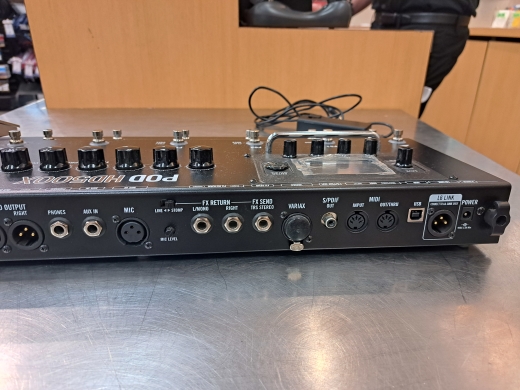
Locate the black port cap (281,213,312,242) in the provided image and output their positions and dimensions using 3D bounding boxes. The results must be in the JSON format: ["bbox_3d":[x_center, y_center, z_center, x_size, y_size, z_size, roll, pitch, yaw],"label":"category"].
[{"bbox_3d":[0.027,0.024,0.259,0.022,0.022,0.010,-1,18,-6],"label":"black port cap"}]

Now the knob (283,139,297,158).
[{"bbox_3d":[0.027,-0.042,0.324,0.013,0.014,0.013,-1,21,-7],"label":"knob"}]

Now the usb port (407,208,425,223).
[{"bbox_3d":[0.115,0.014,0.269,0.012,0.011,0.010,-1,18,-6],"label":"usb port"}]

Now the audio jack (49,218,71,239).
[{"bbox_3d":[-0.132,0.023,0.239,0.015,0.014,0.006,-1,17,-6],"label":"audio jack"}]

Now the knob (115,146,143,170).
[{"bbox_3d":[-0.103,-0.029,0.281,0.021,0.015,0.021,-1,22,-6],"label":"knob"}]

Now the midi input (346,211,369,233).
[{"bbox_3d":[0.071,0.019,0.265,0.017,0.017,0.010,-1,18,-6],"label":"midi input"}]

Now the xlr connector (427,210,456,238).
[{"bbox_3d":[0.136,0.020,0.274,0.022,0.022,0.013,-1,18,-6],"label":"xlr connector"}]

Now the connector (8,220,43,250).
[{"bbox_3d":[-0.154,0.026,0.240,0.022,0.022,0.009,-1,17,-6],"label":"connector"}]

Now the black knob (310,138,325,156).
[{"bbox_3d":[0.055,-0.046,0.351,0.013,0.015,0.013,-1,18,-6],"label":"black knob"}]

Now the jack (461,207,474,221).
[{"bbox_3d":[0.156,0.014,0.272,0.009,0.011,0.006,-1,17,-6],"label":"jack"}]

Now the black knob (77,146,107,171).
[{"bbox_3d":[-0.128,-0.028,0.274,0.019,0.015,0.019,-1,21,-7],"label":"black knob"}]

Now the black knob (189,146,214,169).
[{"bbox_3d":[-0.046,-0.030,0.287,0.019,0.015,0.019,-1,21,-7],"label":"black knob"}]

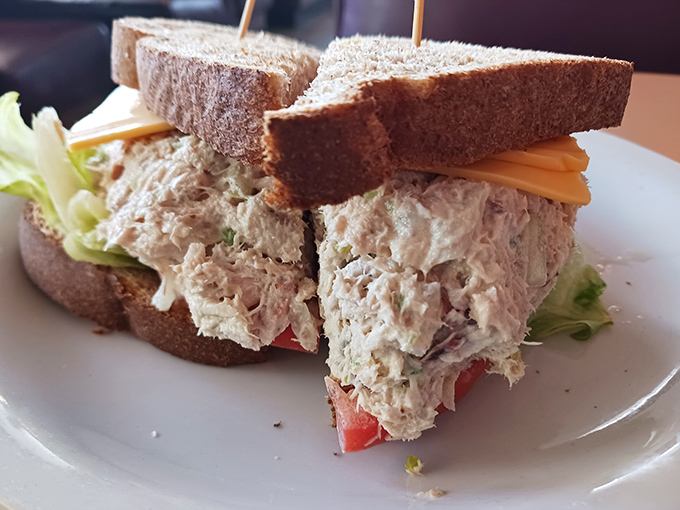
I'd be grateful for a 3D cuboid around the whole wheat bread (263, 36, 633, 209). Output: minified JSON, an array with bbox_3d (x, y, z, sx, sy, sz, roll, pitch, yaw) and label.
[{"bbox_3d":[0.007,-0.050,0.157,0.108,0.019,0.106,-16,31,-28],"label":"whole wheat bread"}]

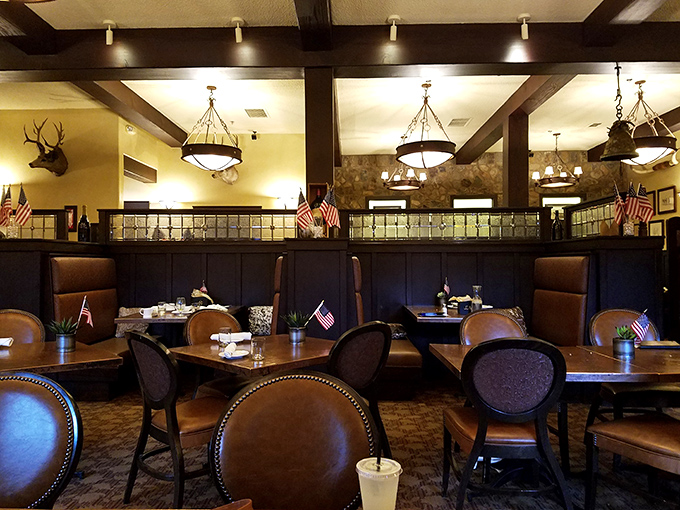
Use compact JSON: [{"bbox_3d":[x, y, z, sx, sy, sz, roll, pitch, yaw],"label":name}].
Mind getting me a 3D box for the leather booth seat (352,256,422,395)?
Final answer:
[{"bbox_3d":[0.469,0.736,5.606,0.664,1.410,1.400,0,-1,1],"label":"leather booth seat"}]

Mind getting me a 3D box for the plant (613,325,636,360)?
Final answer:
[{"bbox_3d":[1.727,0.519,3.098,0.140,0.205,0.140,0,-1,1],"label":"plant"}]

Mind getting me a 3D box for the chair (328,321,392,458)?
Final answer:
[{"bbox_3d":[-0.076,0.908,3.327,0.540,0.970,0.620,1,-2,-43],"label":"chair"}]

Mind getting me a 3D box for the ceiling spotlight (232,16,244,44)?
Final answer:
[{"bbox_3d":[-1.082,-2.407,5.460,0.130,0.278,0.140,0,-1,1],"label":"ceiling spotlight"}]

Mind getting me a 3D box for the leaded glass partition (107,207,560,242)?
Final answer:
[{"bbox_3d":[-0.205,-0.362,6.436,5.726,0.448,0.100,0,-1,1],"label":"leaded glass partition"}]

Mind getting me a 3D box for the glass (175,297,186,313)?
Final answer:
[{"bbox_3d":[-1.459,0.468,4.688,0.088,0.165,0.088,0,-1,1],"label":"glass"}]

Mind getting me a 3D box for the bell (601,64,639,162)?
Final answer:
[{"bbox_3d":[3.049,-1.556,5.572,0.370,1.075,0.370,0,-1,1],"label":"bell"}]

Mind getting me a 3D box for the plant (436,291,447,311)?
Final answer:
[{"bbox_3d":[1.166,0.517,5.849,0.125,0.210,0.125,0,-1,1],"label":"plant"}]

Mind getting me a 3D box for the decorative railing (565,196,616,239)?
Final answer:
[{"bbox_3d":[2.738,-0.378,5.529,0.080,0.385,1.300,0,-1,1],"label":"decorative railing"}]

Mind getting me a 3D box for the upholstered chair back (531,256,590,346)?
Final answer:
[{"bbox_3d":[2.385,0.483,5.493,0.120,0.900,1.370,0,-1,1],"label":"upholstered chair back"}]

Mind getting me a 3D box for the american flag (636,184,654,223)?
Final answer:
[{"bbox_3d":[2.555,-0.431,4.271,0.160,0.318,0.090,0,-1,1],"label":"american flag"}]

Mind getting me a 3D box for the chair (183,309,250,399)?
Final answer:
[{"bbox_3d":[-0.790,0.921,3.827,0.540,0.970,0.620,1,-2,-43],"label":"chair"}]

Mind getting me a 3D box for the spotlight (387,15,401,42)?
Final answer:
[{"bbox_3d":[0.577,-2.413,5.434,0.137,0.284,0.140,0,-1,1],"label":"spotlight"}]

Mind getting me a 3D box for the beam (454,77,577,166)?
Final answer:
[{"bbox_3d":[2.731,-2.223,8.577,0.310,0.260,5.900,0,-1,1],"label":"beam"}]

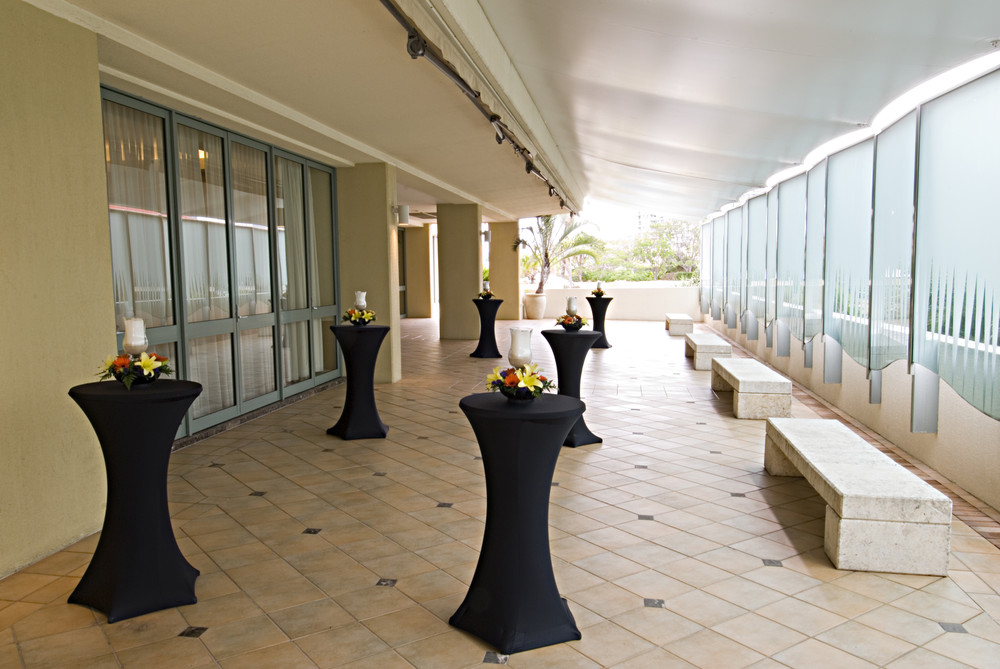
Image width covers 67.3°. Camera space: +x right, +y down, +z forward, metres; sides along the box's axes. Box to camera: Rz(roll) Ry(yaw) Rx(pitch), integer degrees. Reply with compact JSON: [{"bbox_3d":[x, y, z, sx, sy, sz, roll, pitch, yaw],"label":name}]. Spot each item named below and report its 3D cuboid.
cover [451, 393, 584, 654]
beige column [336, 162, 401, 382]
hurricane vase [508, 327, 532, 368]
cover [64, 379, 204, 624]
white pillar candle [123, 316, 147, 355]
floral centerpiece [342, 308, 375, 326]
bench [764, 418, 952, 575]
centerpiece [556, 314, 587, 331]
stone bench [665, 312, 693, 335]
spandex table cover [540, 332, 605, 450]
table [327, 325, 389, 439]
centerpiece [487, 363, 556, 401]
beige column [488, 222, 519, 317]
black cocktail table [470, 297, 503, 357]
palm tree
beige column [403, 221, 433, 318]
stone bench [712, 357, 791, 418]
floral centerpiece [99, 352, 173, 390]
[{"bbox_3d":[0.105,0.870,3.675,0.630,1.100,0.630,0,5,0],"label":"cover"},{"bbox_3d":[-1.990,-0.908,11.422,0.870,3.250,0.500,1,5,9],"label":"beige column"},{"bbox_3d":[0.096,0.071,3.511,0.117,0.203,0.117,0,5,9],"label":"hurricane vase"},{"bbox_3d":[-1.885,0.830,3.919,0.625,1.095,0.625,0,5,9],"label":"cover"},{"bbox_3d":[-1.895,0.018,3.905,0.118,0.205,0.118,0,5,9],"label":"white pillar candle"},{"bbox_3d":[-1.456,-0.150,7.794,0.345,0.180,0.335,0,5,0],"label":"floral centerpiece"},{"bbox_3d":[2.450,1.059,5.432,0.580,0.450,2.260,1,5,9],"label":"bench"},{"bbox_3d":[0.699,-0.114,7.264,0.314,0.160,0.314,0,5,9],"label":"centerpiece"},{"bbox_3d":[4.915,-0.269,20.600,0.580,0.445,2.150,1,5,9],"label":"stone bench"},{"bbox_3d":[0.719,0.524,7.629,0.630,1.100,0.630,0,5,0],"label":"spandex table cover"},{"bbox_3d":[-1.456,0.487,7.850,0.630,1.100,0.630,0,5,0],"label":"table"},{"bbox_3d":[0.104,0.235,3.619,0.335,0.175,0.325,0,5,0],"label":"centerpiece"},{"bbox_3d":[0.158,-2.096,24.700,0.972,3.211,0.524,0,5,9],"label":"beige column"},{"bbox_3d":[-0.228,-0.128,14.497,0.625,1.095,0.625,0,5,9],"label":"black cocktail table"},{"bbox_3d":[1.953,-2.887,25.500,3.000,3.100,2.800,0,5,0],"label":"palm tree"},{"bbox_3d":[-2.854,-2.212,26.537,0.946,3.211,0.524,0,5,9],"label":"beige column"},{"bbox_3d":[3.234,0.673,9.822,0.580,0.450,2.220,1,5,8],"label":"stone bench"},{"bbox_3d":[-1.893,0.183,3.905,0.345,0.168,0.345,0,5,9],"label":"floral centerpiece"}]

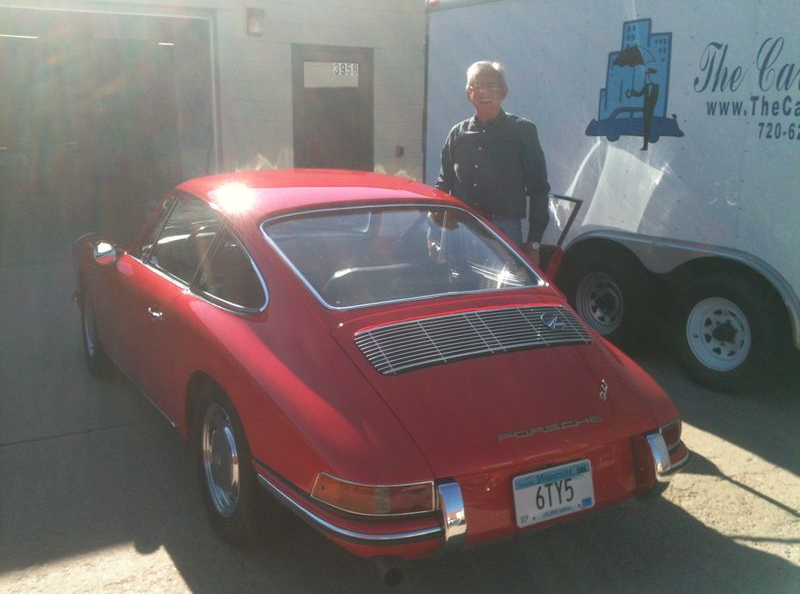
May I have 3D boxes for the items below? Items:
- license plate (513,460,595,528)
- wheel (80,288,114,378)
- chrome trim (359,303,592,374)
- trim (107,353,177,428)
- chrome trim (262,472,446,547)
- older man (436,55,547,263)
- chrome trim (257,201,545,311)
[{"bbox_3d":[0.470,0.589,2.434,0.305,0.153,0.012,-6,1,-30],"label":"license plate"},{"bbox_3d":[-1.734,0.175,4.772,0.170,0.635,0.635,-6,14,-32],"label":"wheel"},{"bbox_3d":[0.265,0.132,2.701,0.860,0.045,0.225,-6,41,-30],"label":"chrome trim"},{"bbox_3d":[-1.270,0.428,3.888,0.035,0.045,1.400,-6,12,-30],"label":"trim"},{"bbox_3d":[-0.161,0.589,2.333,0.325,0.055,0.595,-6,14,-30],"label":"chrome trim"},{"bbox_3d":[0.443,-0.272,4.181,0.550,1.800,0.320,5,13,20],"label":"older man"},{"bbox_3d":[0.013,-0.181,3.077,0.985,0.070,0.665,-6,37,-30],"label":"chrome trim"}]

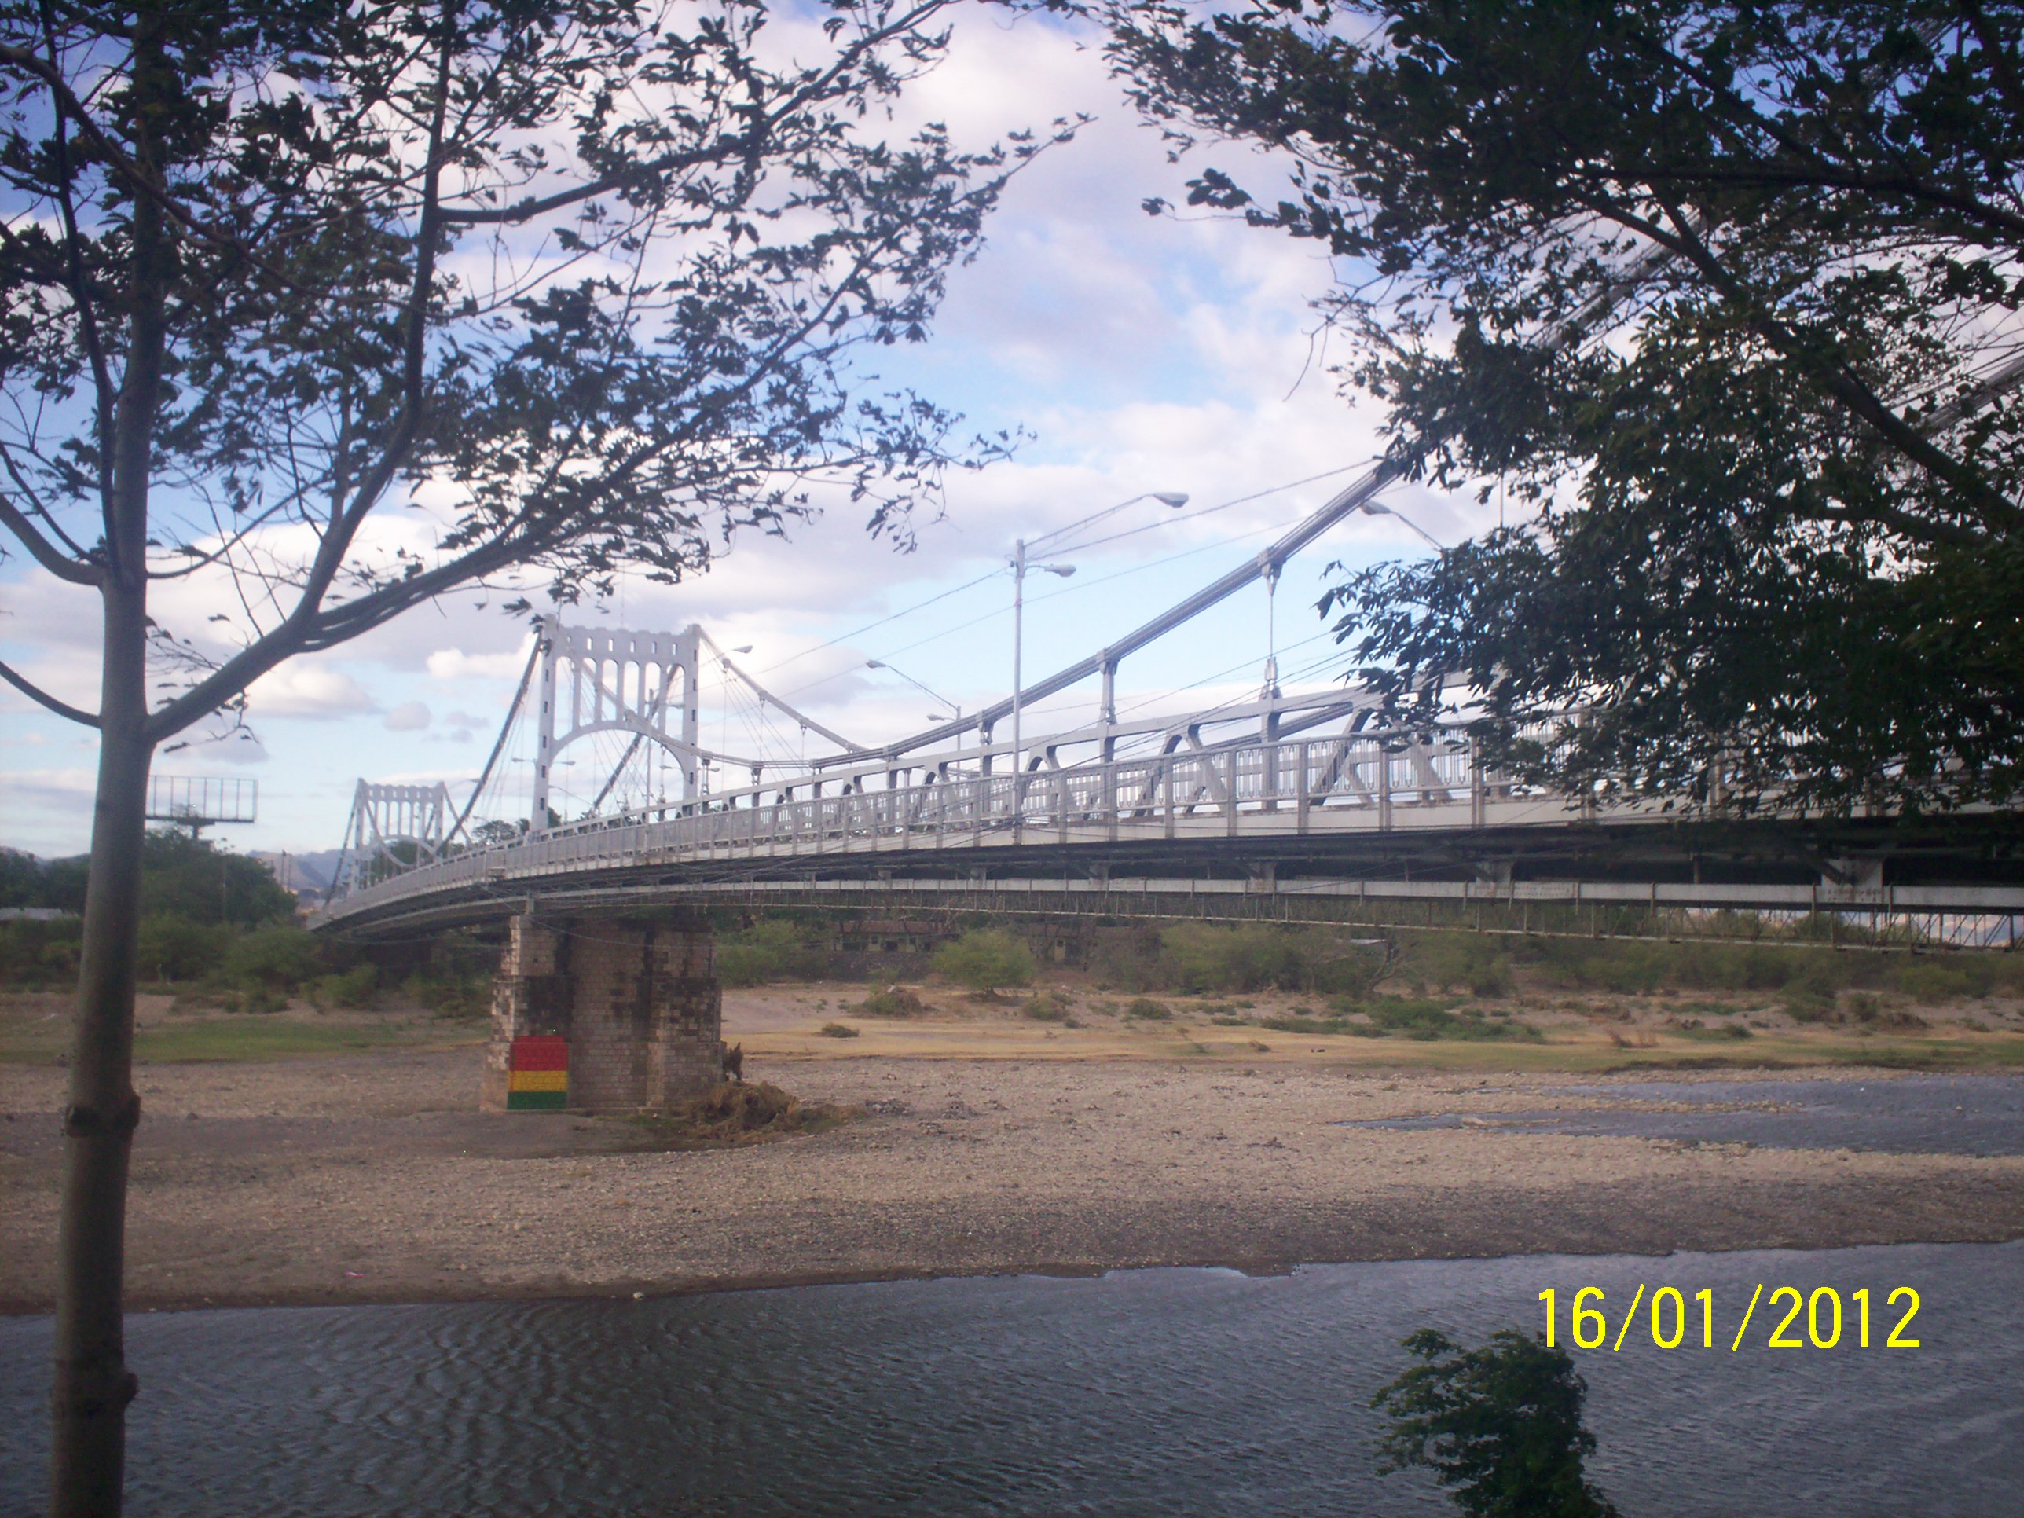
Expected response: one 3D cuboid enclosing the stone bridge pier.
[{"bbox_3d":[-21.142,12.984,108.544,11.300,9.786,5.000,3,-6,-22],"label":"stone bridge pier"}]

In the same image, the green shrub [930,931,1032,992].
[{"bbox_3d":[-2.907,20.673,215.000,10.498,6.622,9.448,1,-5,-1],"label":"green shrub"}]

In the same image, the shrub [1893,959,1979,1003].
[{"bbox_3d":[96.597,23.220,220.000,8.924,4.627,8.032,-2,-6,24],"label":"shrub"}]

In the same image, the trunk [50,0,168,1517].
[{"bbox_3d":[-2.555,-0.064,6.032,0.230,4.446,0.230,2,-6,-23],"label":"trunk"}]

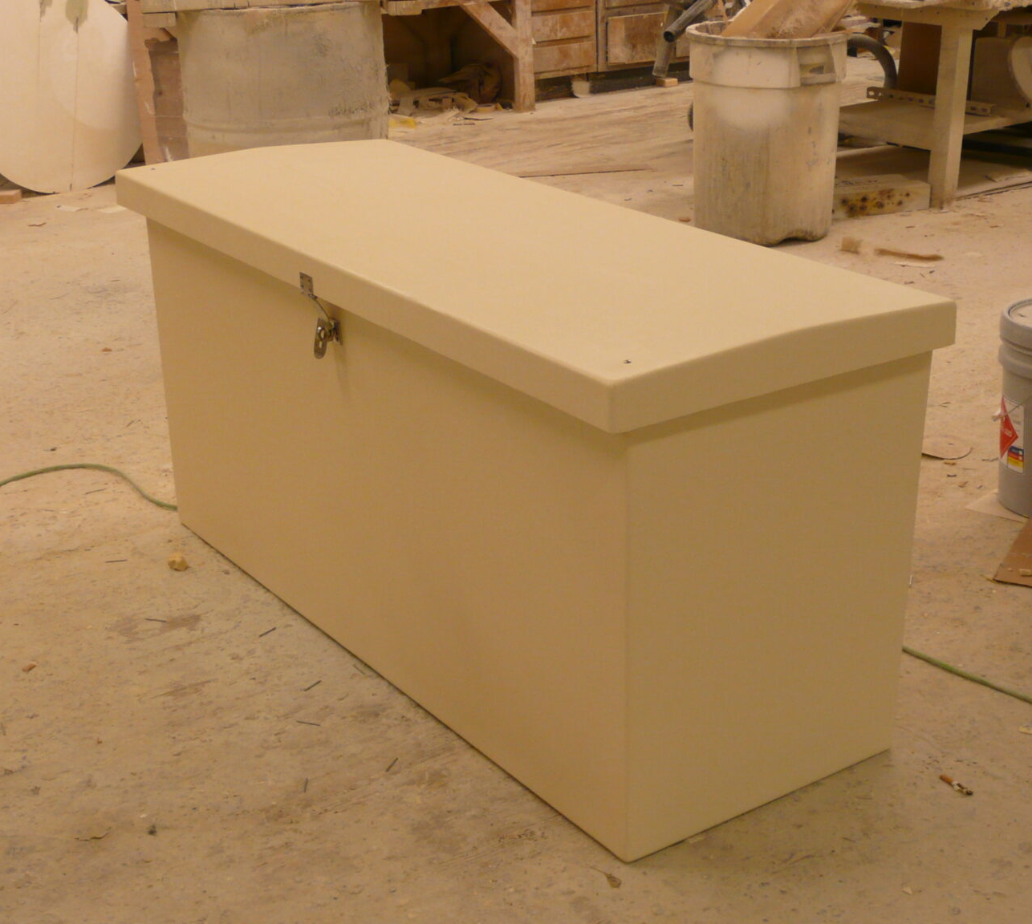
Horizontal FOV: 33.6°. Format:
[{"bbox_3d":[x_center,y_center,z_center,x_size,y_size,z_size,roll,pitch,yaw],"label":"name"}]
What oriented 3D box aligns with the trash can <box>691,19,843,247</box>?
[{"bbox_3d":[0.846,-1.126,5.830,0.530,0.682,0.530,-1,22,0],"label":"trash can"}]

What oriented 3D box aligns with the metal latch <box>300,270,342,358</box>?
[{"bbox_3d":[-0.313,-0.234,2.746,0.050,0.142,0.050,-15,26,-32],"label":"metal latch"}]

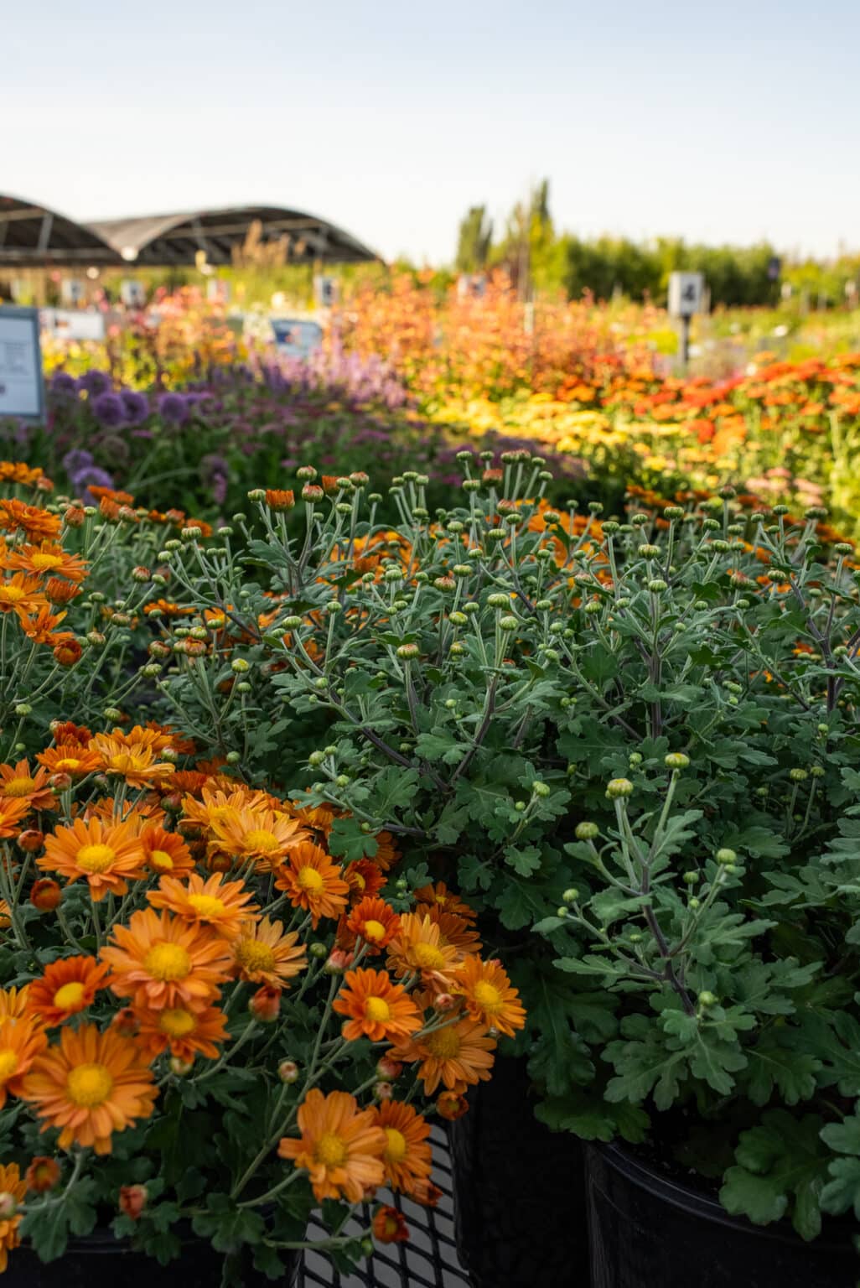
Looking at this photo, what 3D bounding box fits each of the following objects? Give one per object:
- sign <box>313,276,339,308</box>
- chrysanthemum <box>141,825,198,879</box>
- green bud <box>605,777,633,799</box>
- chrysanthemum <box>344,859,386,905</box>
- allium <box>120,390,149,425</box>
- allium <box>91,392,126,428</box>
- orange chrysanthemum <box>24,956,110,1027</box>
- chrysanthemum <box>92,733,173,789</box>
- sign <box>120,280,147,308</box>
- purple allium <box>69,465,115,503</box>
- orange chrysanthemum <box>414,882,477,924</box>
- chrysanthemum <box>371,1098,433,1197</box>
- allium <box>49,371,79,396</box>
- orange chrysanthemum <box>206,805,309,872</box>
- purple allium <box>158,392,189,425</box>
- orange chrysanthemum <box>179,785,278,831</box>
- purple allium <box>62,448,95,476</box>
[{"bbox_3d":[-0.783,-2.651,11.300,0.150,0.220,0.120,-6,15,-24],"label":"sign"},{"bbox_3d":[-0.118,0.093,0.680,0.027,0.015,0.027,25,37,-6],"label":"chrysanthemum"},{"bbox_3d":[0.083,0.063,0.655,0.012,0.009,0.012,0,13,0],"label":"green bud"},{"bbox_3d":[-0.031,0.113,0.710,0.017,0.025,0.025,-36,12,30],"label":"chrysanthemum"},{"bbox_3d":[-0.495,-0.393,2.500,0.055,0.055,0.055,0,13,0],"label":"allium"},{"bbox_3d":[-0.525,-0.382,2.450,0.055,0.055,0.055,0,13,0],"label":"allium"},{"bbox_3d":[-0.148,0.142,0.615,0.036,0.018,0.036,-9,36,2],"label":"orange chrysanthemum"},{"bbox_3d":[-0.172,0.068,0.870,0.049,0.022,0.049,0,21,0],"label":"chrysanthemum"},{"bbox_3d":[-2.365,-2.791,12.000,0.180,0.210,0.080,-4,14,-17],"label":"sign"},{"bbox_3d":[-0.405,-0.190,1.800,0.050,0.048,0.050,0,13,0],"label":"purple allium"},{"bbox_3d":[0.007,0.119,0.690,0.030,0.011,0.030,5,30,1],"label":"orange chrysanthemum"},{"bbox_3d":[-0.015,0.209,0.625,0.041,0.041,0.013,0,-23,-39],"label":"chrysanthemum"},{"bbox_3d":[-0.644,-0.457,2.650,0.052,0.050,0.052,0,13,0],"label":"allium"},{"bbox_3d":[-0.087,0.098,0.755,0.051,0.021,0.051,3,23,-1],"label":"orange chrysanthemum"},{"bbox_3d":[-0.401,-0.367,2.350,0.048,0.046,0.048,0,13,0],"label":"purple allium"},{"bbox_3d":[-0.096,0.081,0.725,0.047,0.014,0.047,-2,24,-8],"label":"orange chrysanthemum"},{"bbox_3d":[-0.550,-0.282,2.350,0.050,0.049,0.050,0,13,0],"label":"purple allium"}]

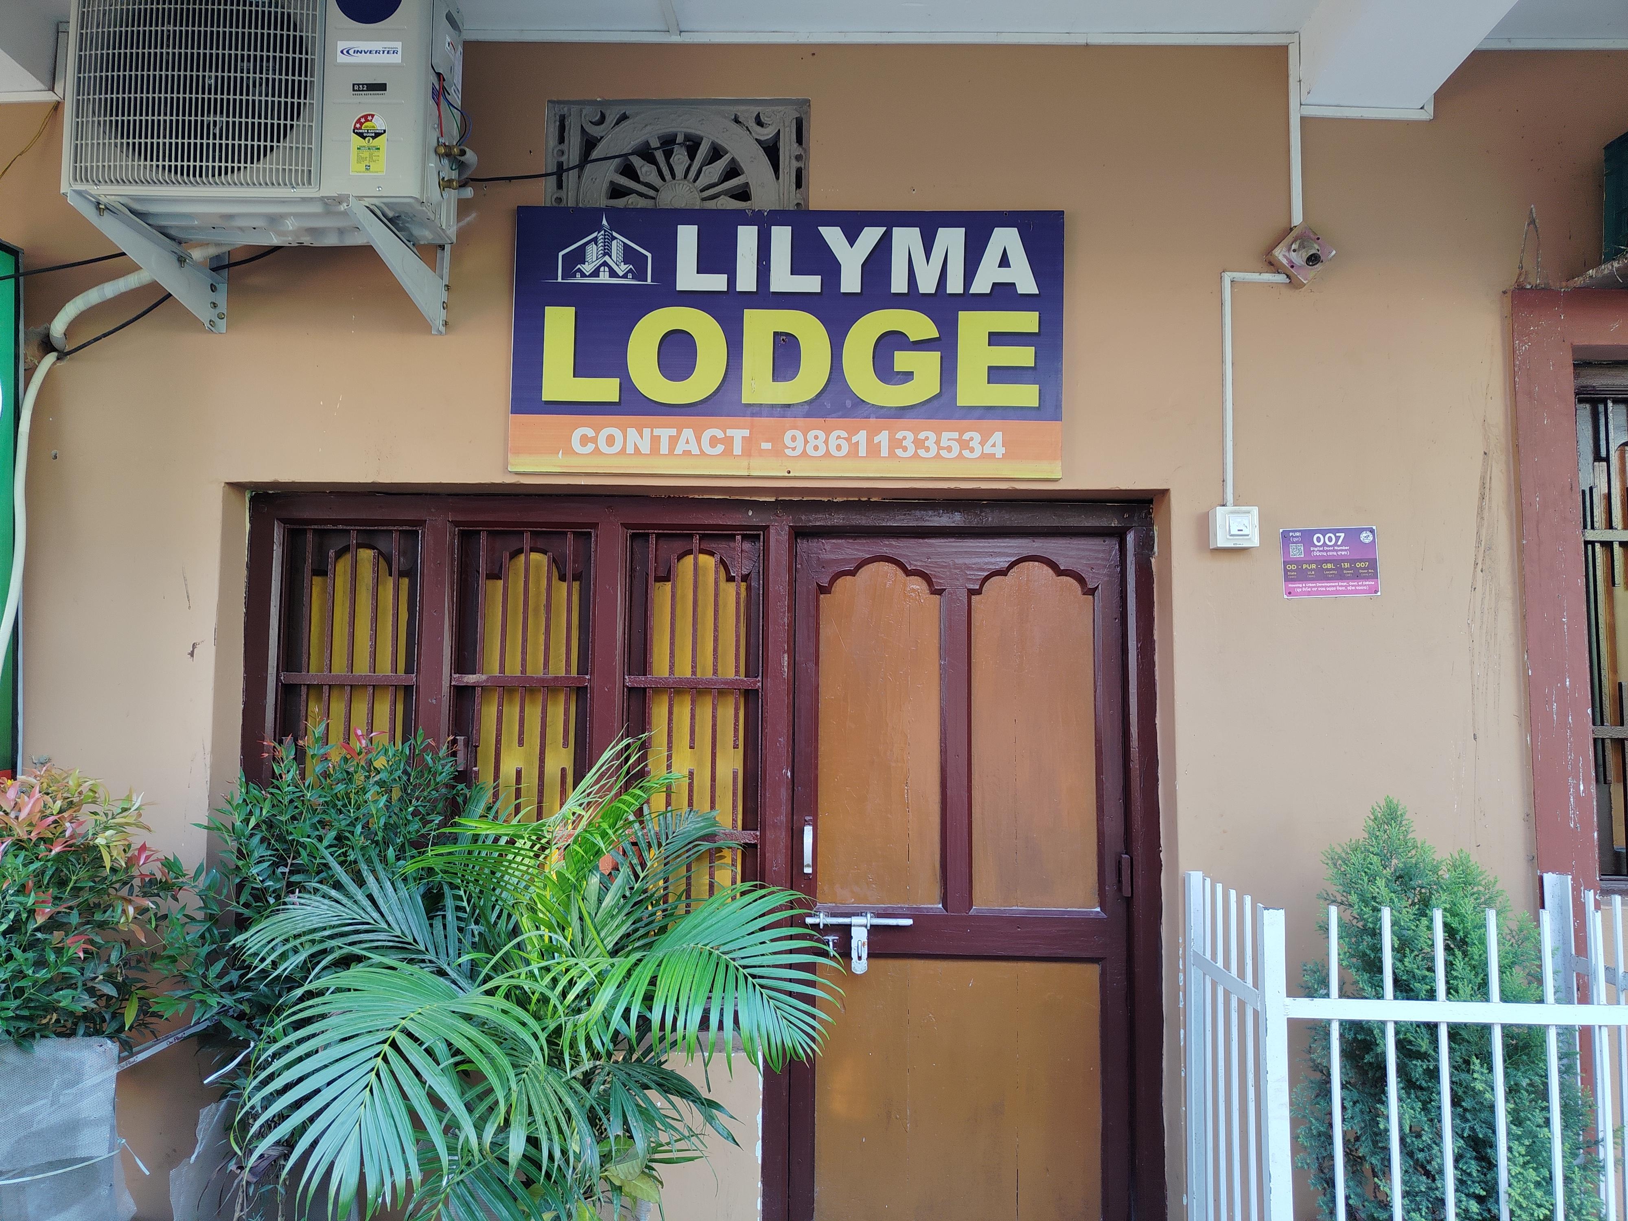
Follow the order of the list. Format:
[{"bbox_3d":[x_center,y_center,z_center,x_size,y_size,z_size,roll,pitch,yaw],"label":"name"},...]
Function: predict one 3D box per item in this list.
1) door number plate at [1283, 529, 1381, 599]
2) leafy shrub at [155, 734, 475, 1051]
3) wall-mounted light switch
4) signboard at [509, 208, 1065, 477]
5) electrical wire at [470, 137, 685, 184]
[{"bbox_3d":[1.146,-0.106,2.503,0.211,0.153,0.005,-2,-5,1],"label":"door number plate"},{"bbox_3d":[-0.933,0.501,2.114,0.550,0.570,0.500,0,-5,1],"label":"leafy shrub"},{"bbox_3d":[0.932,-0.182,2.492,0.090,0.088,0.048,0,-5,1],"label":"wall-mounted light switch"},{"bbox_3d":[-0.059,-0.608,2.549,1.235,0.610,0.030,1,-4,1],"label":"signboard"},{"bbox_3d":[-0.532,-1.005,2.530,0.480,0.100,0.100,0,-5,1],"label":"electrical wire"}]

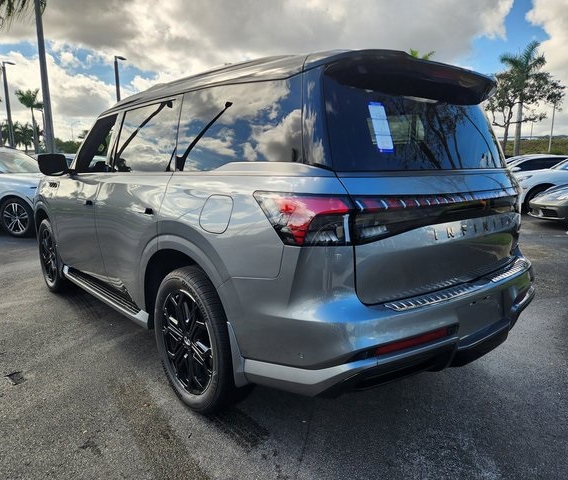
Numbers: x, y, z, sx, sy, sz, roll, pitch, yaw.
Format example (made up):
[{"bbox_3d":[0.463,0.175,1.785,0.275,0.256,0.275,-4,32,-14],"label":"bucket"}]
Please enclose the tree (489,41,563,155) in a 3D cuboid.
[{"bbox_3d":[16.310,-8.710,28.922,4.400,10.400,4.400,0,10,0],"label":"tree"}]

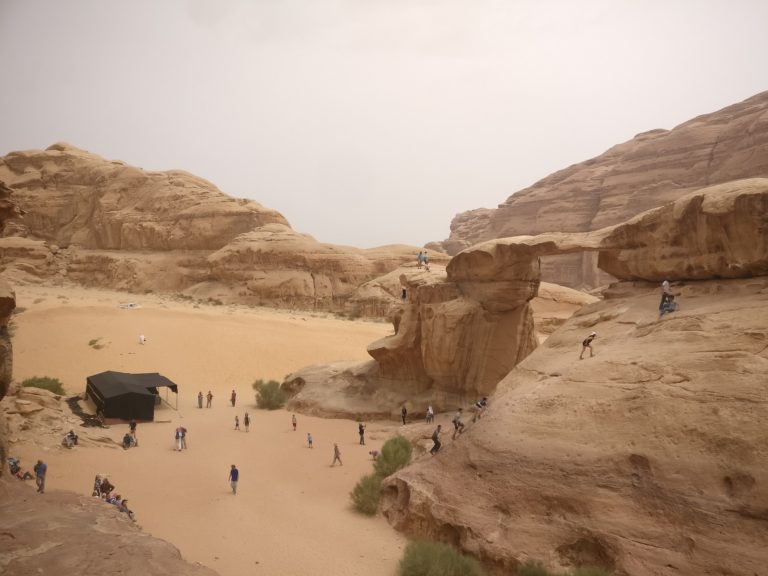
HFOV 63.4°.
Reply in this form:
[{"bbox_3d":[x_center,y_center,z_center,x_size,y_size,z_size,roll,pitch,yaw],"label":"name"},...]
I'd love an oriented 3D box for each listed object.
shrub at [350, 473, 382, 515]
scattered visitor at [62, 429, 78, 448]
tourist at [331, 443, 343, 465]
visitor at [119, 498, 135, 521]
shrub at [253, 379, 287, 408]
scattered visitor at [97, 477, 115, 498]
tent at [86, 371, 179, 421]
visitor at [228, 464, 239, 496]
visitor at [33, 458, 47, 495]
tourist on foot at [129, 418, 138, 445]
[{"bbox_3d":[-0.935,11.531,35.200,1.950,2.000,1.950,1,-1,0],"label":"shrub"},{"bbox_3d":[-22.962,11.097,45.500,0.800,1.200,0.800,1,-1,-27],"label":"scattered visitor"},{"bbox_3d":[-3.442,12.166,45.200,0.750,1.700,0.500,1,-1,-9],"label":"tourist"},{"bbox_3d":[-12.504,10.793,30.200,0.900,0.950,0.600,1,-1,12],"label":"visitor"},{"bbox_3d":[-12.133,11.262,66.000,3.500,3.100,3.300,1,-1,0],"label":"shrub"},{"bbox_3d":[-13.898,10.021,31.000,0.700,1.020,0.700,1,-1,-24],"label":"scattered visitor"},{"bbox_3d":[-25.259,10.834,62.990,7.370,2.900,13.970,1,-1,-31],"label":"tent"},{"bbox_3d":[-8.952,11.405,36.900,0.550,1.760,0.420,1,-1,9],"label":"visitor"},{"bbox_3d":[-18.557,10.176,33.500,0.620,1.740,0.500,1,-1,14],"label":"visitor"},{"bbox_3d":[-18.601,10.700,46.000,0.520,1.720,0.420,1,-1,18],"label":"tourist on foot"}]

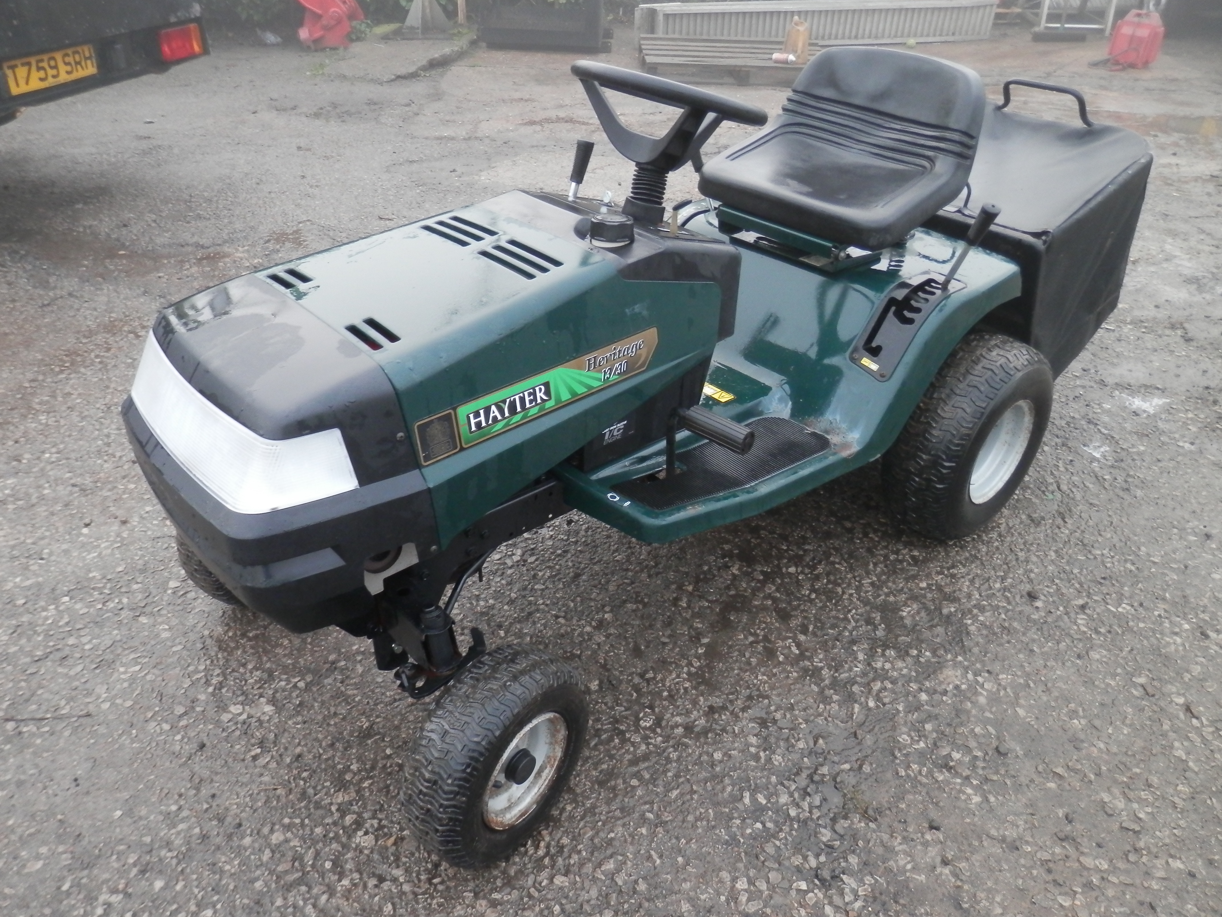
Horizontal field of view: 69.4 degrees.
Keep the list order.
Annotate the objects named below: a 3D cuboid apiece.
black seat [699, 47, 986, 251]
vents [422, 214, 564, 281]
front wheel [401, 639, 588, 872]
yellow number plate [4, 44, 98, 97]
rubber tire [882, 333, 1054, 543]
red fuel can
[{"bbox_3d":[0.478,-0.664,1.836,0.380,0.307,0.474,-26,40,-33],"label":"black seat"},{"bbox_3d":[-0.189,-0.331,1.370,0.071,0.012,0.304,-30,43,-30],"label":"vents"},{"bbox_3d":[-0.160,0.431,1.291,0.114,0.323,0.323,21,39,30],"label":"front wheel"},{"bbox_3d":[-2.262,-1.583,3.587,0.010,0.111,0.520,7,33,6],"label":"yellow number plate"},{"bbox_3d":[0.762,-0.043,1.880,0.445,0.445,0.163,-26,40,-33],"label":"rubber tire"},{"bbox_3d":[4.114,-3.276,6.889,0.165,0.380,0.300,-18,37,-25],"label":"red fuel can"}]

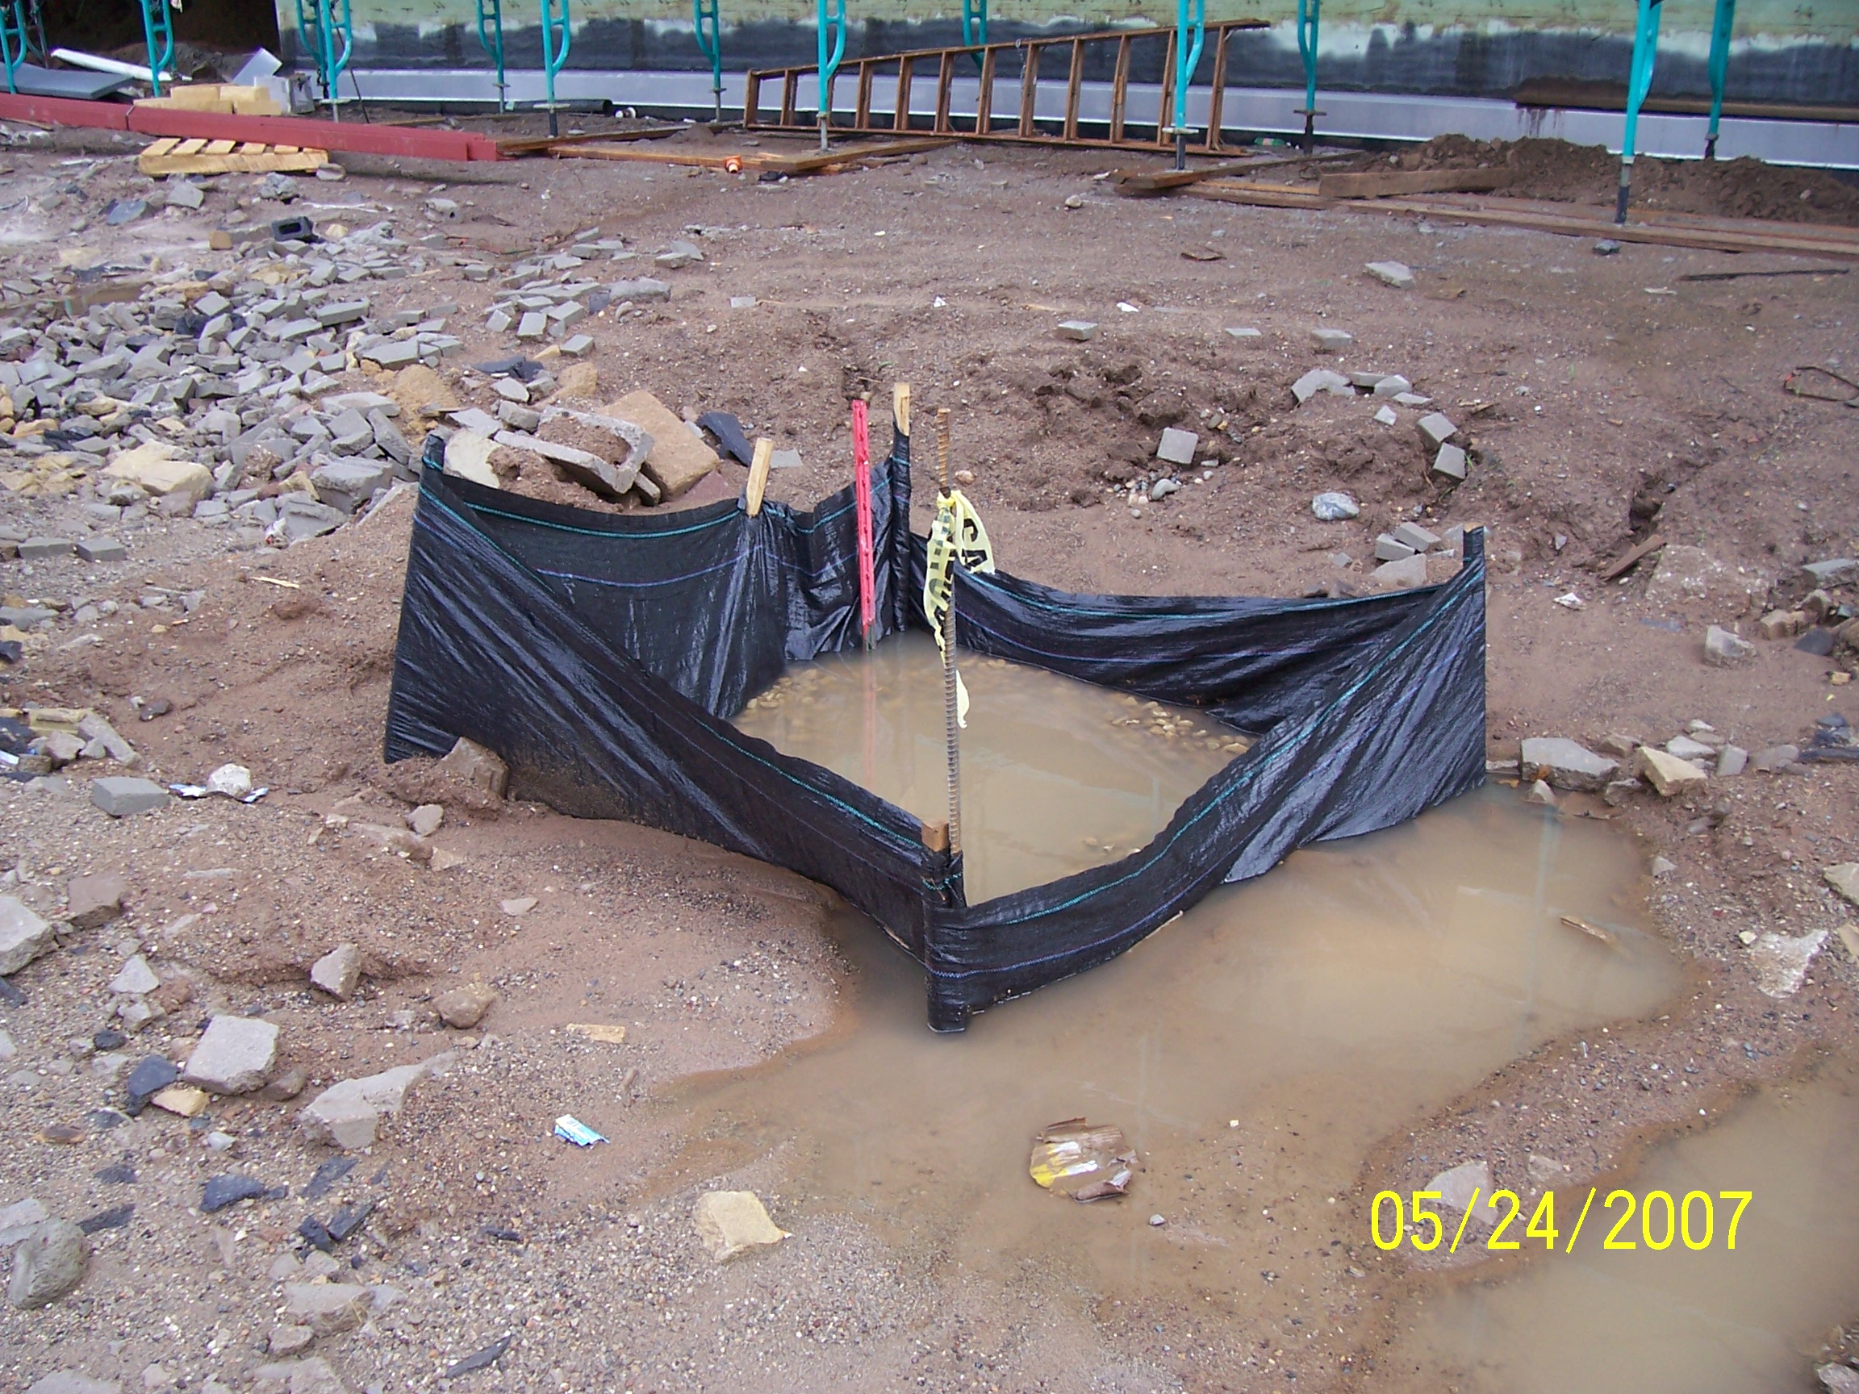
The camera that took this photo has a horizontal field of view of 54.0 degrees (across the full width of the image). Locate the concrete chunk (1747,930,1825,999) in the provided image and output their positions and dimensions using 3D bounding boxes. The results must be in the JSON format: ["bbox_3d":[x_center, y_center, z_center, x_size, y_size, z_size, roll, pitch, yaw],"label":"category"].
[{"bbox_3d":[1.428,0.442,3.043,0.120,0.050,0.140,-5,22,-11],"label":"concrete chunk"}]

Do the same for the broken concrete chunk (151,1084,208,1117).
[{"bbox_3d":[-1.100,0.592,2.678,0.080,0.030,0.048,3,22,9],"label":"broken concrete chunk"}]

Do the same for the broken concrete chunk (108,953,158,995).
[{"bbox_3d":[-1.300,0.454,2.981,0.070,0.040,0.062,0,22,0],"label":"broken concrete chunk"}]

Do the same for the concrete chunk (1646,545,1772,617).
[{"bbox_3d":[1.902,-0.283,4.452,0.285,0.110,0.250,8,23,20],"label":"concrete chunk"}]

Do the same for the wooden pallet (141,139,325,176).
[{"bbox_3d":[-4.290,-3.387,11.463,1.120,0.125,0.980,-4,22,-11],"label":"wooden pallet"}]

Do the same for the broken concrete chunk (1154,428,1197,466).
[{"bbox_3d":[0.750,-0.761,5.548,0.105,0.065,0.100,6,60,14],"label":"broken concrete chunk"}]

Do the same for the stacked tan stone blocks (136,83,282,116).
[{"bbox_3d":[-4.849,-4.022,12.300,0.820,0.200,0.380,0,22,0],"label":"stacked tan stone blocks"}]

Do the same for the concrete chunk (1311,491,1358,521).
[{"bbox_3d":[1.155,-0.546,5.217,0.125,0.065,0.095,0,22,0],"label":"concrete chunk"}]

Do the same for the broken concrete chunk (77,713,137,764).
[{"bbox_3d":[-1.752,0.088,3.884,0.174,0.075,0.062,20,29,41],"label":"broken concrete chunk"}]

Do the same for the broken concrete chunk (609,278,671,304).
[{"bbox_3d":[-1.206,-1.694,7.621,0.255,0.080,0.190,-3,22,-7],"label":"broken concrete chunk"}]

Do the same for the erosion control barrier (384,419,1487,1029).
[{"bbox_3d":[0.019,-0.168,3.726,1.570,0.770,1.590,-20,29,-40],"label":"erosion control barrier"}]

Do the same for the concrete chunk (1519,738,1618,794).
[{"bbox_3d":[1.330,0.140,3.800,0.196,0.060,0.158,10,24,25],"label":"concrete chunk"}]

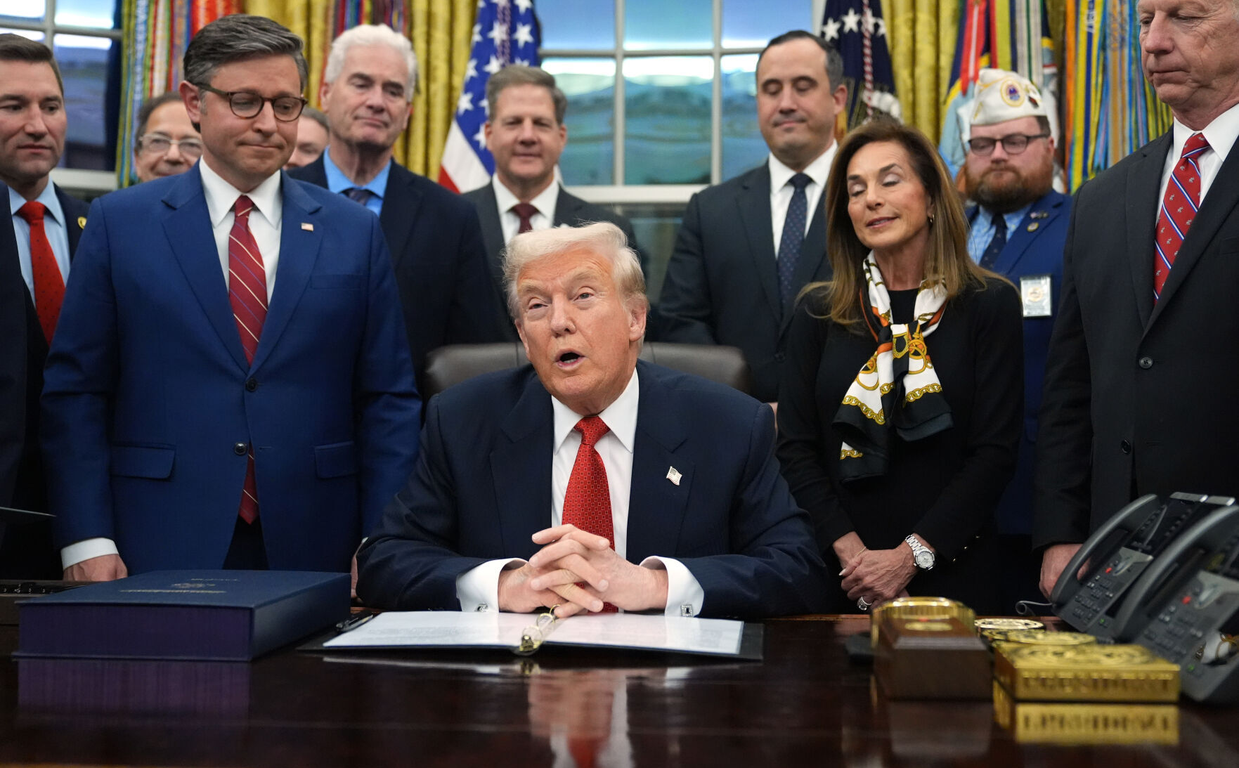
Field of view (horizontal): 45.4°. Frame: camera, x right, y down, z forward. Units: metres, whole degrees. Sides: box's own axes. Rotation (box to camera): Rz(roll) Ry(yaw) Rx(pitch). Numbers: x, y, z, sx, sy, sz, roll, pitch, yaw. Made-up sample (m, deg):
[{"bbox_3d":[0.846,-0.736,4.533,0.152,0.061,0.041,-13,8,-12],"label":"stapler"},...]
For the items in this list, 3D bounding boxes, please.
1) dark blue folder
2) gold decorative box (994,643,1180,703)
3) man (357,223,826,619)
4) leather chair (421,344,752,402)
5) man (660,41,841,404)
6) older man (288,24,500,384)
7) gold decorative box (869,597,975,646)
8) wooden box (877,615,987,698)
[{"bbox_3d":[-0.526,0.279,1.816,0.281,0.060,0.365,0,-1,6],"label":"dark blue folder"},{"bbox_3d":[0.459,0.288,1.476,0.157,0.034,0.140,0,-1,3],"label":"gold decorative box"},{"bbox_3d":[-0.042,0.461,2.209,0.660,1.370,0.720,0,-1,2],"label":"man"},{"bbox_3d":[-0.058,0.540,2.347,0.670,1.220,0.740,0,-1,2],"label":"leather chair"},{"bbox_3d":[0.354,0.251,2.895,0.540,1.830,0.380,0,-1,12],"label":"man"},{"bbox_3d":[-0.471,0.248,2.775,0.540,1.820,0.360,1,-1,-10],"label":"older man"},{"bbox_3d":[0.341,0.280,1.663,0.120,0.058,0.130,0,-1,3],"label":"gold decorative box"},{"bbox_3d":[0.311,0.276,1.490,0.098,0.058,0.155,0,-1,3],"label":"wooden box"}]

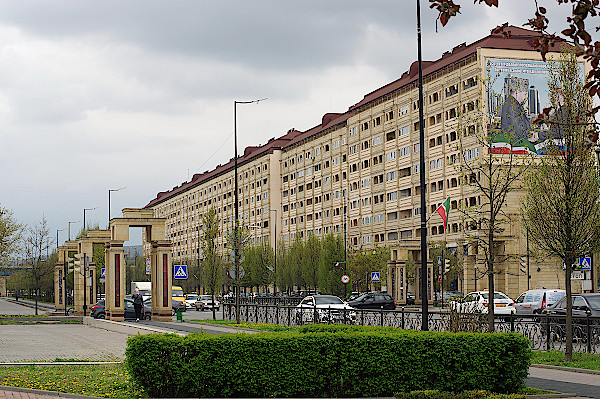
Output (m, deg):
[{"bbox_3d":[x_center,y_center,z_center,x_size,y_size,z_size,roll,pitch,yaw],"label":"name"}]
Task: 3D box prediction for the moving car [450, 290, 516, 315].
[{"bbox_3d":[9.182,5.347,62.709,1.720,1.470,4.350,0,-4,-15],"label":"moving car"}]

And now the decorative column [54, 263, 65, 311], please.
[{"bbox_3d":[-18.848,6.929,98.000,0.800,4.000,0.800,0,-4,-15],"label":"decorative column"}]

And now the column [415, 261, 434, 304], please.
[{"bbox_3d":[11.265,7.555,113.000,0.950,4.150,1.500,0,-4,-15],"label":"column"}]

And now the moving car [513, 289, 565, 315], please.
[{"bbox_3d":[13.026,5.803,68.500,1.760,1.720,4.350,0,-4,-15],"label":"moving car"}]

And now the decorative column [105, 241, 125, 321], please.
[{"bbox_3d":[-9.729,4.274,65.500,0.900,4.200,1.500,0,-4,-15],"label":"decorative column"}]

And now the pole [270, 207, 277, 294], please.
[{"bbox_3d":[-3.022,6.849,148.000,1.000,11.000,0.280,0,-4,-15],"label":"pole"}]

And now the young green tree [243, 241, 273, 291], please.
[{"bbox_3d":[-5.717,9.685,168.000,3.800,8.340,3.800,0,-4,-15],"label":"young green tree"}]

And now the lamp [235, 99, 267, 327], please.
[{"bbox_3d":[-2.648,0.622,67.500,1.700,12.000,0.350,0,-4,-15],"label":"lamp"}]

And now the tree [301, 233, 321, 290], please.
[{"bbox_3d":[1.261,8.047,150.000,2.500,8.200,2.500,-1,-4,0],"label":"tree"}]

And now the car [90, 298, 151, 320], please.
[{"bbox_3d":[-9.900,6.340,71.500,4.050,1.470,1.740,0,-4,-15],"label":"car"}]

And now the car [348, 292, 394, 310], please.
[{"bbox_3d":[5.212,7.902,96.000,4.050,1.470,1.700,0,-4,-15],"label":"car"}]

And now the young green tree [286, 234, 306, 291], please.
[{"bbox_3d":[-0.420,8.335,150.000,2.700,8.263,2.700,-1,-4,0],"label":"young green tree"}]

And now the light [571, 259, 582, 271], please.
[{"bbox_3d":[17.047,4.008,77.000,0.700,0.850,0.400,0,-4,-15],"label":"light"}]

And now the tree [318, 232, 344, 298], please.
[{"bbox_3d":[3.430,7.487,136.000,2.900,7.786,2.900,-1,-4,0],"label":"tree"}]

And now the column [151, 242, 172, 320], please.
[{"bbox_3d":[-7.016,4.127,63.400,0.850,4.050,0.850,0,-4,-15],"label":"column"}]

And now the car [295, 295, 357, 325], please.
[{"bbox_3d":[1.205,5.168,59.000,1.760,1.460,4.400,0,-4,-15],"label":"car"}]

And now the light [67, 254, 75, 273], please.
[{"bbox_3d":[-14.517,4.048,79.000,0.420,0.950,0.380,0,-4,-15],"label":"light"}]

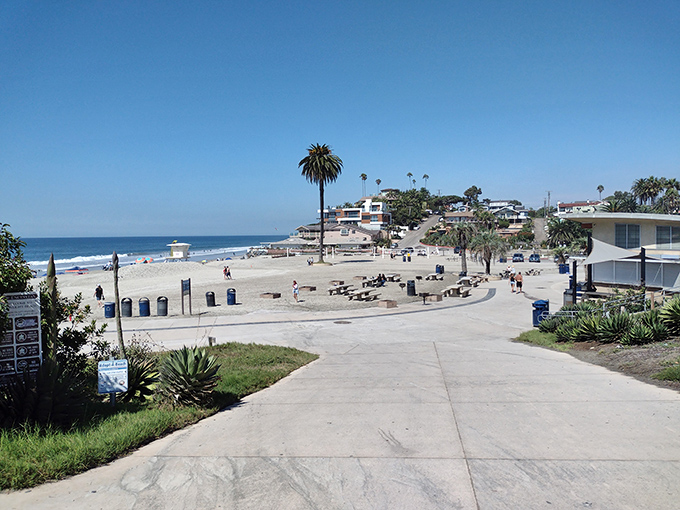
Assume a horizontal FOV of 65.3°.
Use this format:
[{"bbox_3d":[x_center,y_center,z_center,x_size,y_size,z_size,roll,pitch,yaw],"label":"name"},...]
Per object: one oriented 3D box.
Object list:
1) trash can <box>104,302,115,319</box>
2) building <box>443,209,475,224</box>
[{"bbox_3d":[-14.716,3.548,33.966,0.670,0.900,0.670,-1,2,0],"label":"trash can"},{"bbox_3d":[42.002,-13.646,188.000,11.000,5.600,9.500,0,2,2],"label":"building"}]

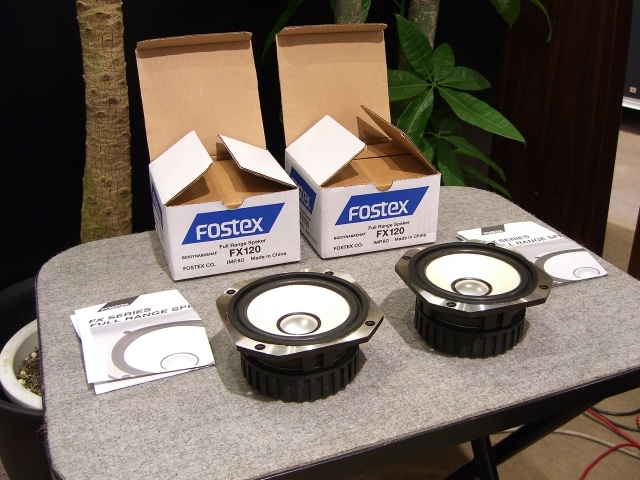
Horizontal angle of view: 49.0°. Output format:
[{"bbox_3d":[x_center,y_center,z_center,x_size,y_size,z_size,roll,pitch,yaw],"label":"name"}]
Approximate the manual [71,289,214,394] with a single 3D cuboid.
[{"bbox_3d":[-0.170,0.088,0.655,0.110,0.009,0.146,-10,27,-20],"label":"manual"}]

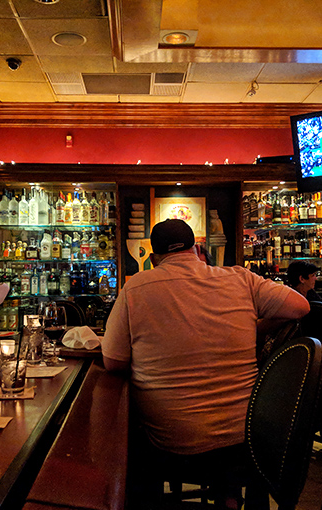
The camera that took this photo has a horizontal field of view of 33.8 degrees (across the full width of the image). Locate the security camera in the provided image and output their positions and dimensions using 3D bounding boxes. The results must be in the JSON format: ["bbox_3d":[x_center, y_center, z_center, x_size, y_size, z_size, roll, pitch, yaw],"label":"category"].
[{"bbox_3d":[-1.172,-1.510,4.230,0.122,0.088,0.122,-1,-2,-3],"label":"security camera"}]

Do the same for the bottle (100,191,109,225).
[{"bbox_3d":[-0.543,-0.444,5.093,0.084,0.313,0.084,0,-2,-2],"label":"bottle"}]

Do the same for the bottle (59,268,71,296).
[{"bbox_3d":[-0.918,0.271,5.108,0.098,0.260,0.085,-1,-1,-3],"label":"bottle"}]

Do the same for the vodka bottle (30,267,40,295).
[{"bbox_3d":[-1.213,0.259,5.120,0.085,0.275,0.078,-1,-2,-2],"label":"vodka bottle"}]

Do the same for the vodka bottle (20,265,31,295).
[{"bbox_3d":[-1.323,0.242,5.200,0.088,0.290,0.085,0,-2,-3],"label":"vodka bottle"}]

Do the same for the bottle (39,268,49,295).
[{"bbox_3d":[-1.125,0.265,5.120,0.080,0.265,0.078,-1,-2,-2],"label":"bottle"}]

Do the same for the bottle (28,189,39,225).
[{"bbox_3d":[-1.227,-0.465,5.113,0.090,0.350,0.088,-1,-1,-3],"label":"bottle"}]

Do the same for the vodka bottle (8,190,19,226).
[{"bbox_3d":[-1.396,-0.452,5.050,0.090,0.333,0.090,0,-2,-2],"label":"vodka bottle"}]

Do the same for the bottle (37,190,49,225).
[{"bbox_3d":[-1.134,-0.453,5.117,0.090,0.345,0.088,-1,-1,-3],"label":"bottle"}]

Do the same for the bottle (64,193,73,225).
[{"bbox_3d":[-0.883,-0.442,5.076,0.081,0.306,0.081,0,-2,-2],"label":"bottle"}]

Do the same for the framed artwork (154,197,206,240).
[{"bbox_3d":[0.191,-0.356,5.320,0.510,0.440,0.035,0,-2,-3],"label":"framed artwork"}]

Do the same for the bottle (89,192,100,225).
[{"bbox_3d":[-0.652,-0.453,5.200,0.086,0.310,0.086,0,-2,-3],"label":"bottle"}]

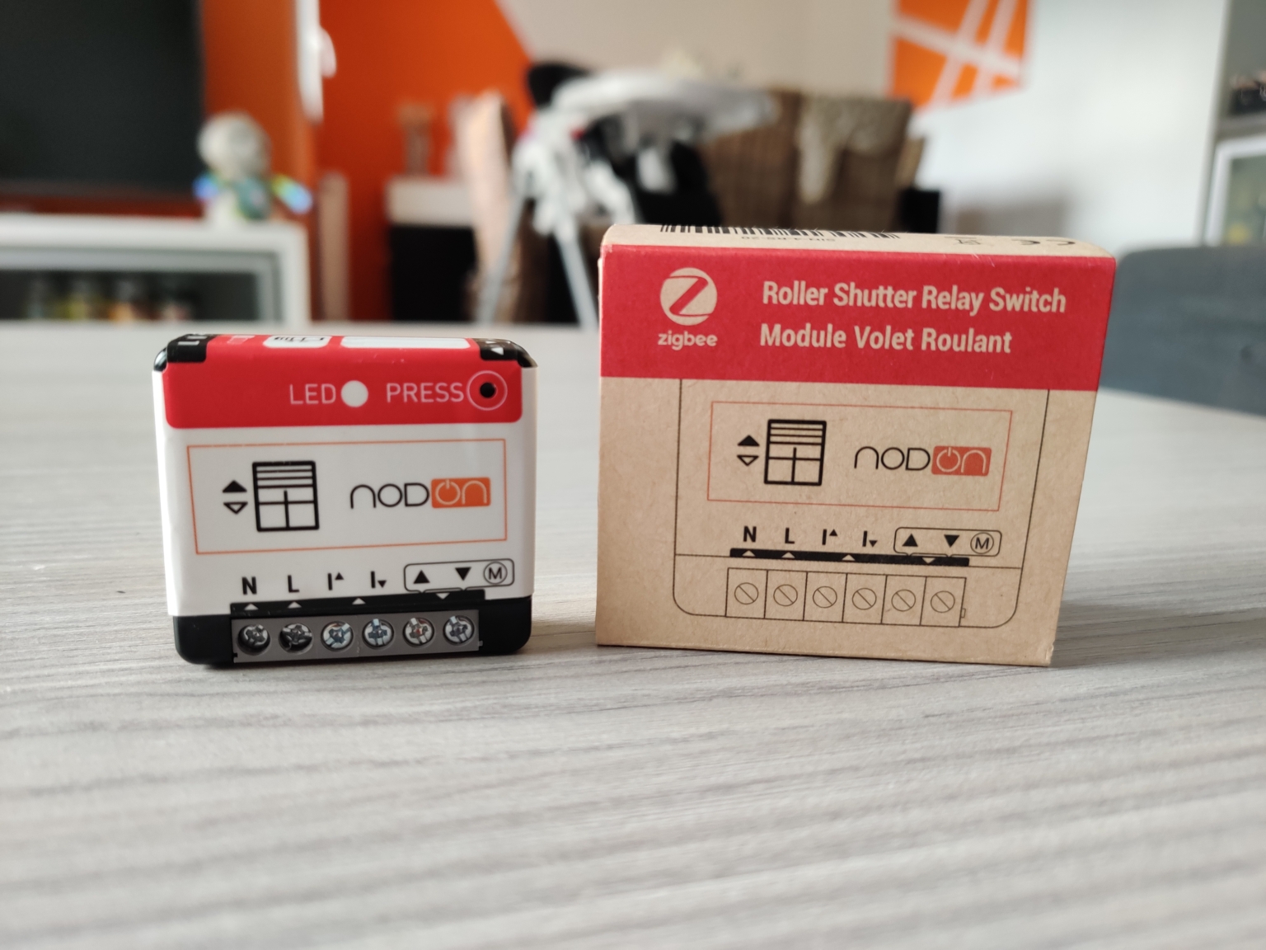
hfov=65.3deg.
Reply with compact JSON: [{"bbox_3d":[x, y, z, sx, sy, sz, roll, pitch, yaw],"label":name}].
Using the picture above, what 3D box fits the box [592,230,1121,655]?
[{"bbox_3d":[0.026,-0.005,0.134,0.059,0.053,0.025,2,16,3],"label":"box"}]

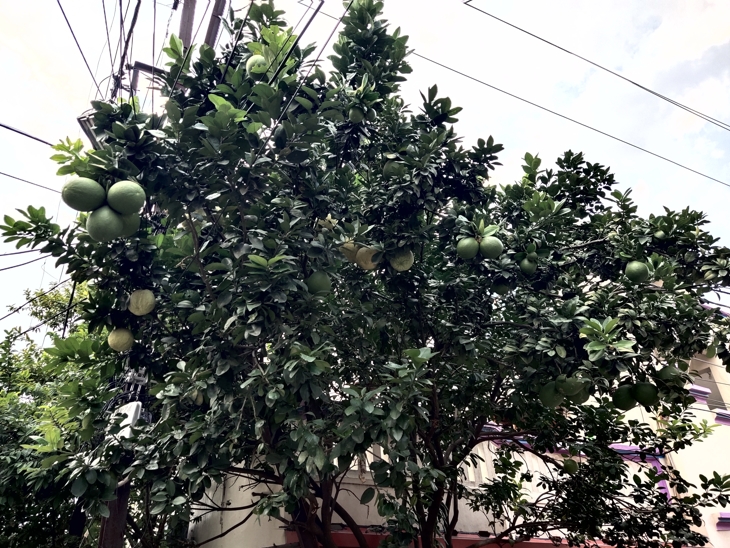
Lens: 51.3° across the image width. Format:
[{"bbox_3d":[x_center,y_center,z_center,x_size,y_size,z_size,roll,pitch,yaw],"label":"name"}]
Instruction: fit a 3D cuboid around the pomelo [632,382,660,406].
[{"bbox_3d":[1.735,0.739,4.668,0.145,0.145,0.145,-4,-38,0],"label":"pomelo"}]

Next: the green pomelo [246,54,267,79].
[{"bbox_3d":[-0.648,-1.236,4.556,0.132,0.139,0.132,-4,-38,0],"label":"green pomelo"}]

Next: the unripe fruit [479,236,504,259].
[{"bbox_3d":[0.813,-0.167,4.864,0.145,0.145,0.145,-4,-38,0],"label":"unripe fruit"}]

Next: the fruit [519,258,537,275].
[{"bbox_3d":[1.199,-0.059,5.578,0.122,0.126,0.122,-4,-38,0],"label":"fruit"}]

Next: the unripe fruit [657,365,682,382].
[{"bbox_3d":[1.852,0.620,4.619,0.143,0.143,0.143,-4,-38,0],"label":"unripe fruit"}]

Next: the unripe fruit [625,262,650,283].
[{"bbox_3d":[1.733,-0.010,4.830,0.145,0.142,0.145,-4,-38,0],"label":"unripe fruit"}]

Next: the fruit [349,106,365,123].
[{"bbox_3d":[-0.057,-1.057,5.050,0.100,0.100,0.100,-4,-38,0],"label":"fruit"}]

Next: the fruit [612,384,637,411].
[{"bbox_3d":[1.609,0.765,4.705,0.145,0.148,0.145,-4,-38,0],"label":"fruit"}]

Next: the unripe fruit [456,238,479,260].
[{"bbox_3d":[0.673,-0.167,4.960,0.143,0.143,0.143,-4,-38,0],"label":"unripe fruit"}]

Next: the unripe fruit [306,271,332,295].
[{"bbox_3d":[-0.273,0.054,4.536,0.145,0.145,0.145,-4,-38,0],"label":"unripe fruit"}]

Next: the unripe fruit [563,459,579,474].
[{"bbox_3d":[1.897,1.770,6.984,0.130,0.130,0.130,-4,-38,0],"label":"unripe fruit"}]

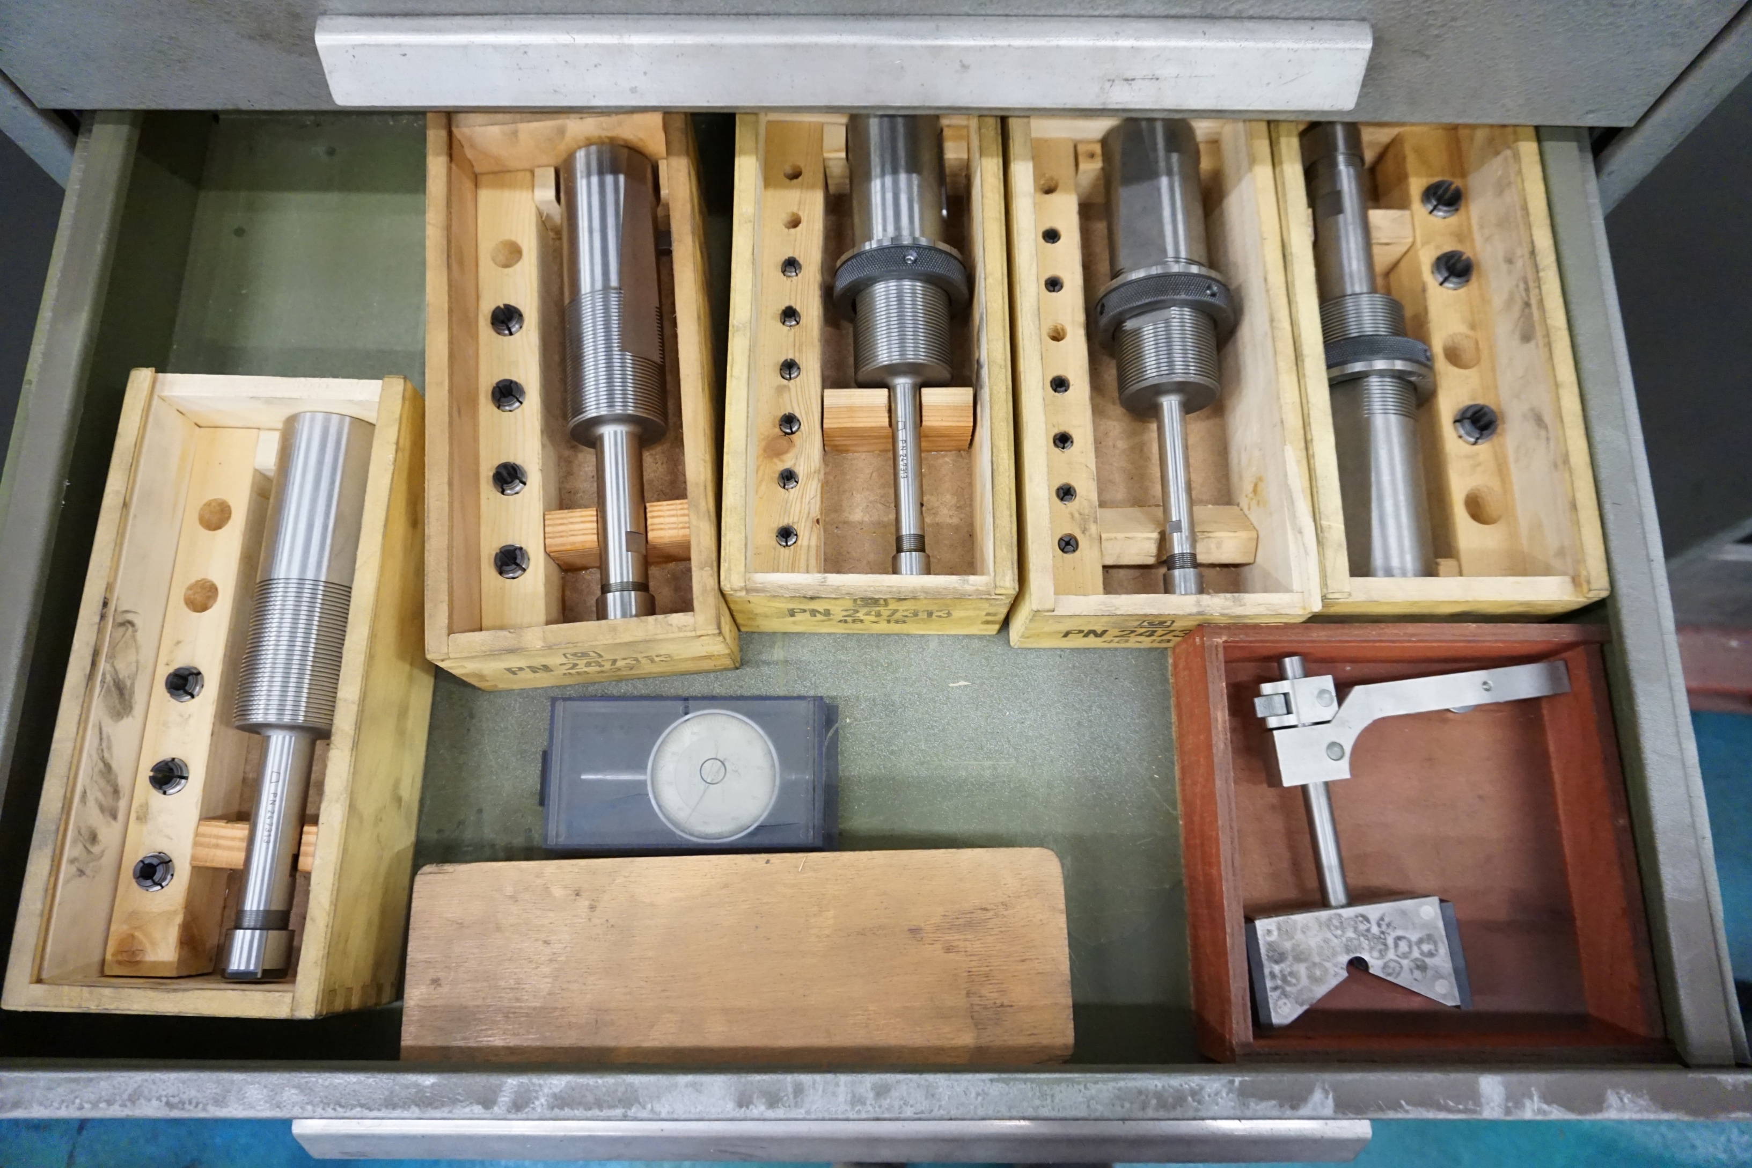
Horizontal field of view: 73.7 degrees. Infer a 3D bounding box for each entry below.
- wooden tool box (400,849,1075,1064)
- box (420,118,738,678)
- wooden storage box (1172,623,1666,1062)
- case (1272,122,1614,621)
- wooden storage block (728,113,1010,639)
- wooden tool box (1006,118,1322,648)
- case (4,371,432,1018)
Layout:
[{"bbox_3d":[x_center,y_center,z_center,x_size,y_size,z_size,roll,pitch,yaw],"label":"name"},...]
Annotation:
[{"bbox_3d":[-0.056,0.161,0.503,0.270,0.059,0.085,-1,75,-1],"label":"wooden tool box"},{"bbox_3d":[-0.139,-0.094,0.560,0.122,0.079,0.269,-5,75,-2],"label":"box"},{"bbox_3d":[0.233,0.114,0.520,0.176,0.055,0.182,0,75,0],"label":"wooden storage box"},{"bbox_3d":[0.252,-0.115,0.569,0.123,0.077,0.269,0,75,0],"label":"case"},{"bbox_3d":[-0.003,-0.116,0.568,0.126,0.077,0.269,0,75,0],"label":"wooden storage block"},{"bbox_3d":[0.127,-0.109,0.567,0.124,0.076,0.269,0,75,0],"label":"wooden tool box"},{"bbox_3d":[-0.274,0.046,0.523,0.122,0.077,0.269,1,75,0],"label":"case"}]

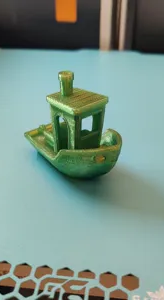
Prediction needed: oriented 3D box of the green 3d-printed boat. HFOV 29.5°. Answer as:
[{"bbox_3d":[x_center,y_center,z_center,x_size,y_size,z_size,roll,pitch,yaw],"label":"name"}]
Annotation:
[{"bbox_3d":[-0.004,-0.011,0.147,0.031,0.048,0.060,-23,41,-30],"label":"green 3d-printed boat"}]

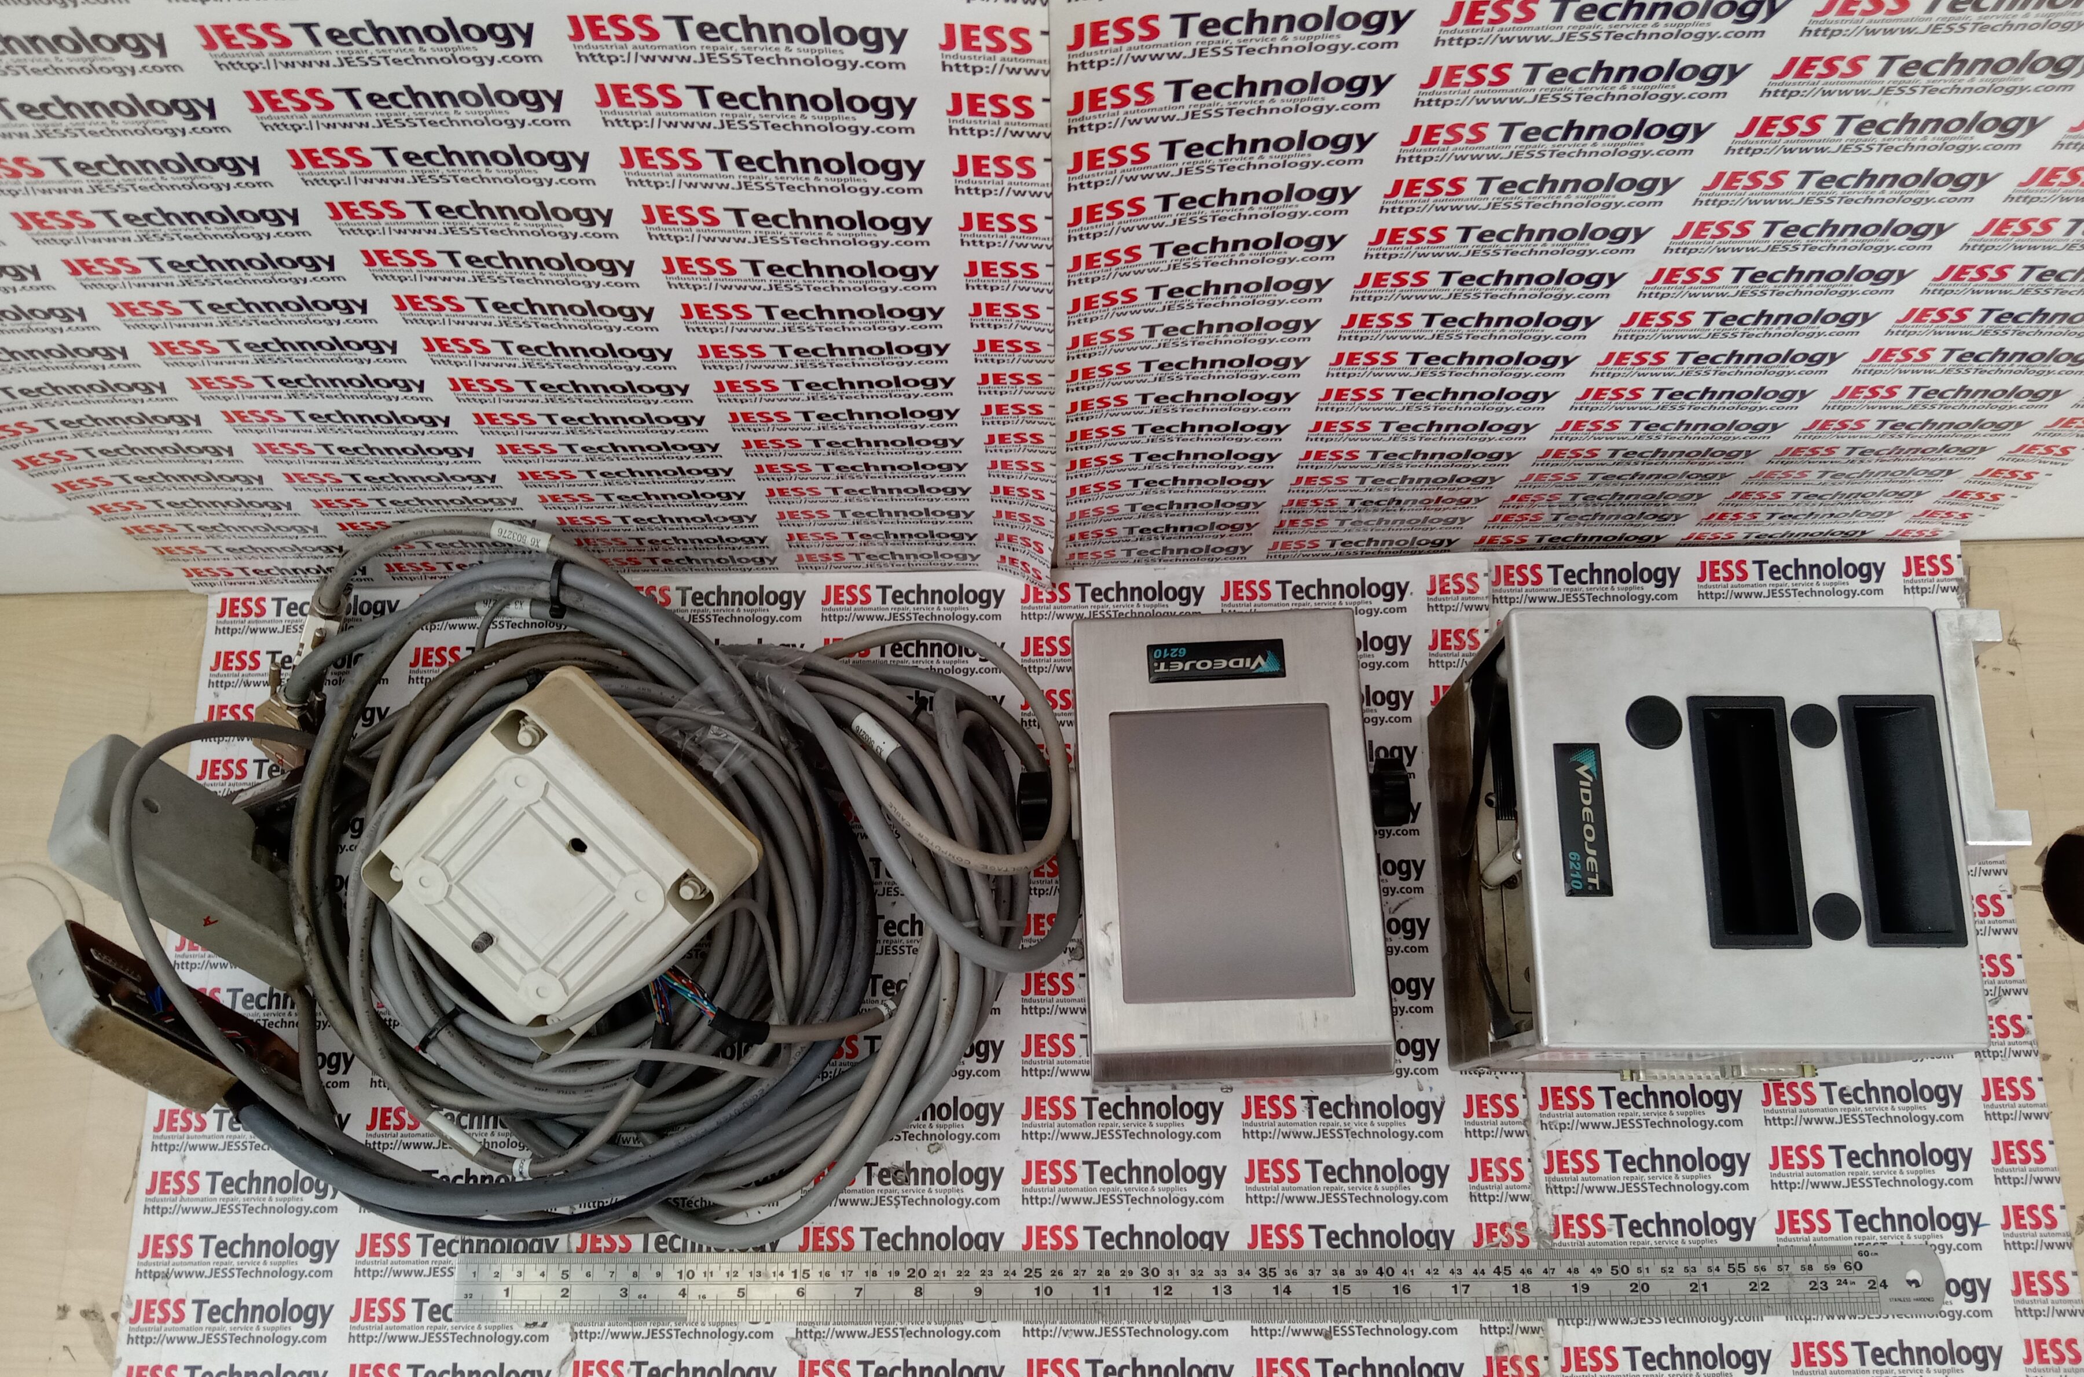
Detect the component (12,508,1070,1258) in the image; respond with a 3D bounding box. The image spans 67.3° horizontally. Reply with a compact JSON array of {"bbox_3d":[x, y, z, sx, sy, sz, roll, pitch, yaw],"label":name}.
[{"bbox_3d":[-0.211,0.078,0.663,0.457,0.124,0.306,0,73,1],"label":"component"}]

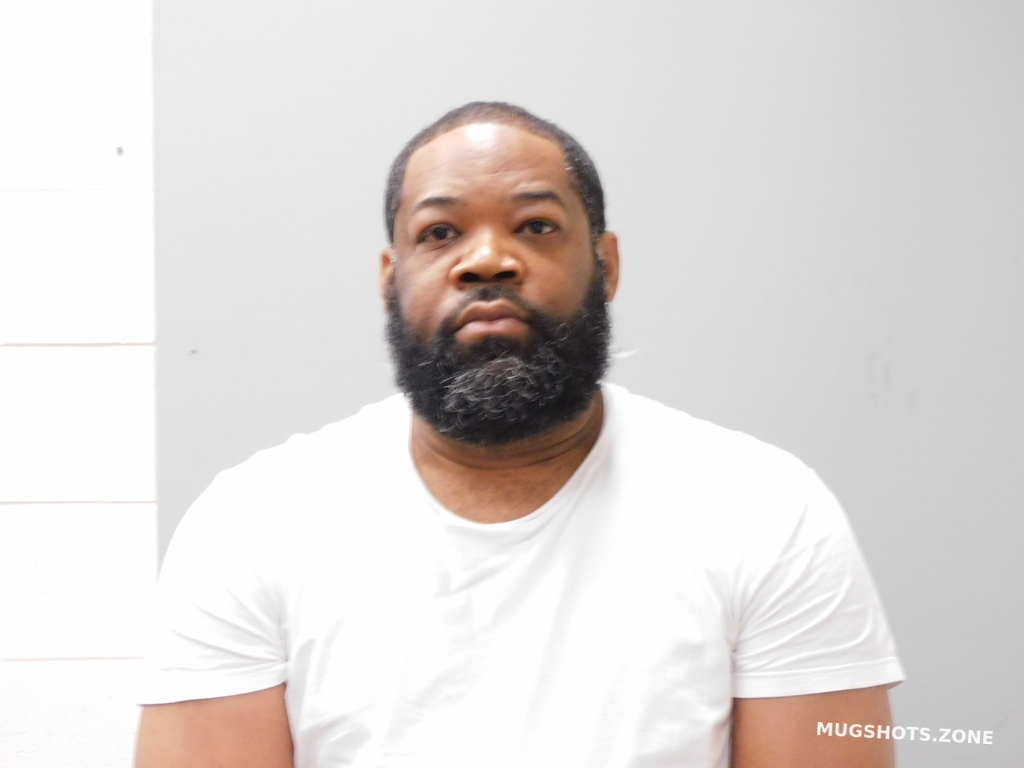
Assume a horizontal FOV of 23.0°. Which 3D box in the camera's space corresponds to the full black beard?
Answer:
[{"bbox_3d":[-0.009,-0.021,1.745,0.158,0.127,0.120,-3,-4,5],"label":"full black beard"}]

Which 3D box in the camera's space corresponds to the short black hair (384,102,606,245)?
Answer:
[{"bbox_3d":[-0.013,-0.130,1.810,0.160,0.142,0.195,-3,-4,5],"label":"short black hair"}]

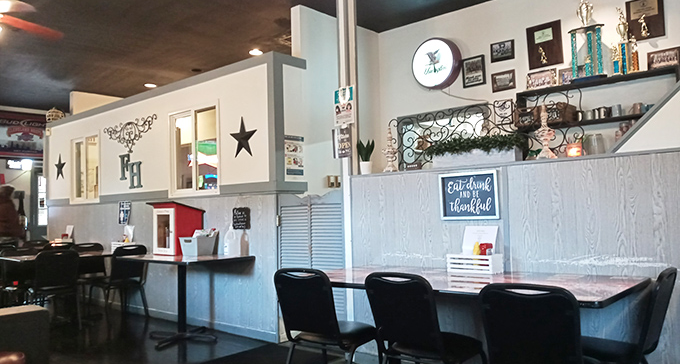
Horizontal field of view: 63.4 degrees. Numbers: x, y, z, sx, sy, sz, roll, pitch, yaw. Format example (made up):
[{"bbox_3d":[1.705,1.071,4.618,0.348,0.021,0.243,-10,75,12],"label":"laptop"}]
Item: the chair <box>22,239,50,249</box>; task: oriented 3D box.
[{"bbox_3d":[-4.309,1.292,7.970,0.530,0.850,0.460,-4,-4,41],"label":"chair"}]

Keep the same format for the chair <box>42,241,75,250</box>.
[{"bbox_3d":[-3.926,1.257,7.536,0.490,0.830,0.465,-4,-4,41],"label":"chair"}]

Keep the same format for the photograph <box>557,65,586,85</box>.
[{"bbox_3d":[2.067,-0.922,4.882,0.233,0.182,0.022,-4,-4,41],"label":"photograph"}]

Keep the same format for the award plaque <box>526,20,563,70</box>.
[{"bbox_3d":[1.815,-1.208,4.867,0.304,0.383,0.020,-4,-4,41],"label":"award plaque"}]

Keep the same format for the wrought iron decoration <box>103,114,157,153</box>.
[{"bbox_3d":[-2.589,-0.545,6.709,1.280,0.395,0.030,-4,-4,41],"label":"wrought iron decoration"}]

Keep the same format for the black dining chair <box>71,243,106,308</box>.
[{"bbox_3d":[-2.987,1.189,6.738,0.530,0.850,0.460,-4,-4,41],"label":"black dining chair"}]

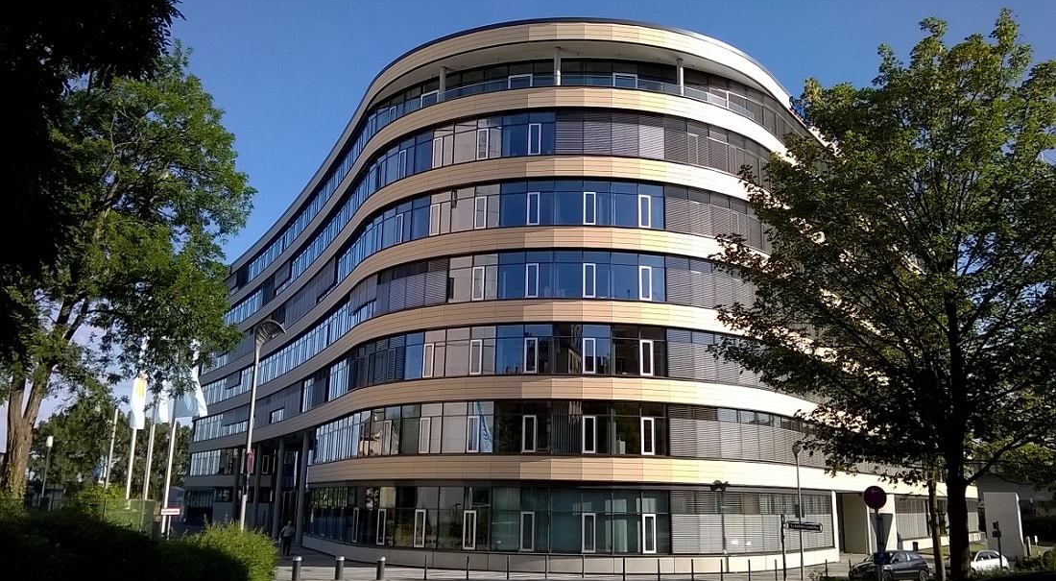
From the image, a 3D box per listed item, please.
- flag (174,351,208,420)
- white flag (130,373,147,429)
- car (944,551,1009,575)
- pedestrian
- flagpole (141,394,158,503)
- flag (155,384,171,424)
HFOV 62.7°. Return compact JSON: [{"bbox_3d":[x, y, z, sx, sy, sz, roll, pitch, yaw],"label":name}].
[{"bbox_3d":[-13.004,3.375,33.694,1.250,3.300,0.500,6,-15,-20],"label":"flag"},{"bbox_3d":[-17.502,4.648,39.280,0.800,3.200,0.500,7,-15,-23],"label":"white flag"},{"bbox_3d":[21.475,13.278,41.841,3.900,1.420,1.680,8,-15,-26],"label":"car"},{"bbox_3d":[-12.765,13.209,46.222,0.680,1.770,0.420,4,-14,-11],"label":"pedestrian"},{"bbox_3d":[-15.277,6.181,35.362,0.120,9.350,0.120,7,-15,-22],"label":"flagpole"},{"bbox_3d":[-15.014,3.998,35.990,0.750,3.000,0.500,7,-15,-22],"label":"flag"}]

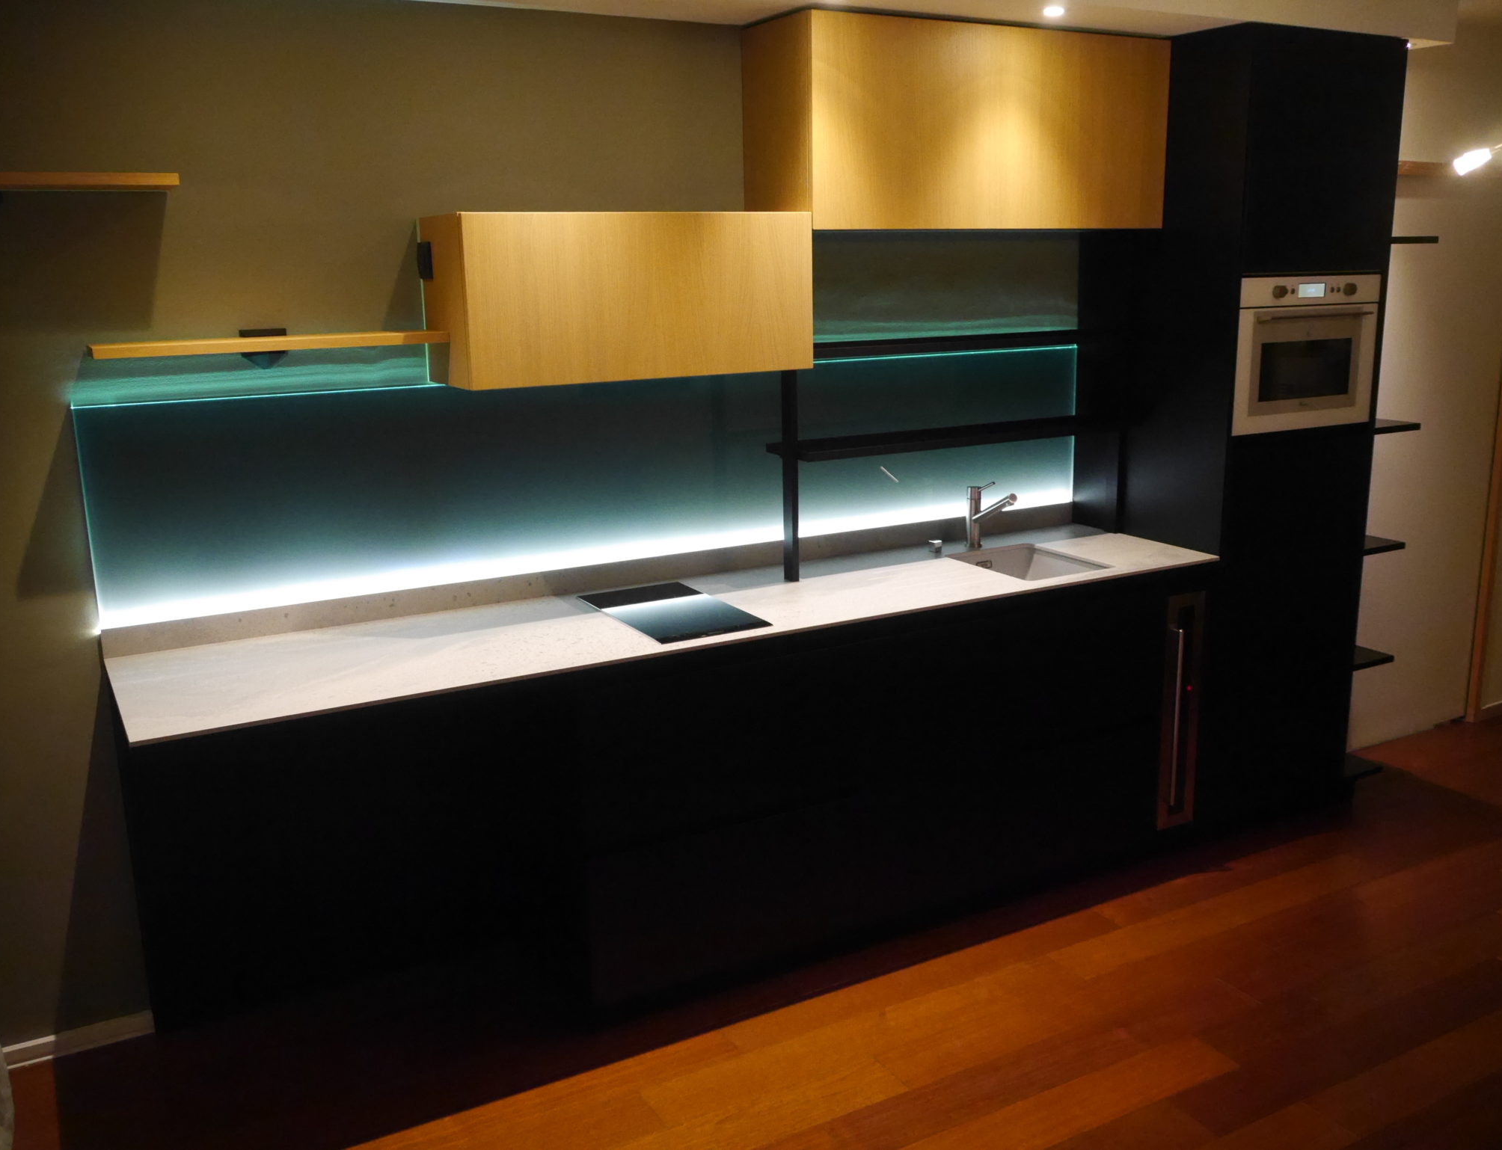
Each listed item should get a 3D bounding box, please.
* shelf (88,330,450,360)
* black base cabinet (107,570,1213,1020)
[{"bbox_3d":[-1.077,-0.522,3.003,0.747,0.024,0.154,-8,15,-28],"label":"shelf"},{"bbox_3d":[-0.051,0.538,3.564,2.901,0.935,0.610,-8,15,-28],"label":"black base cabinet"}]

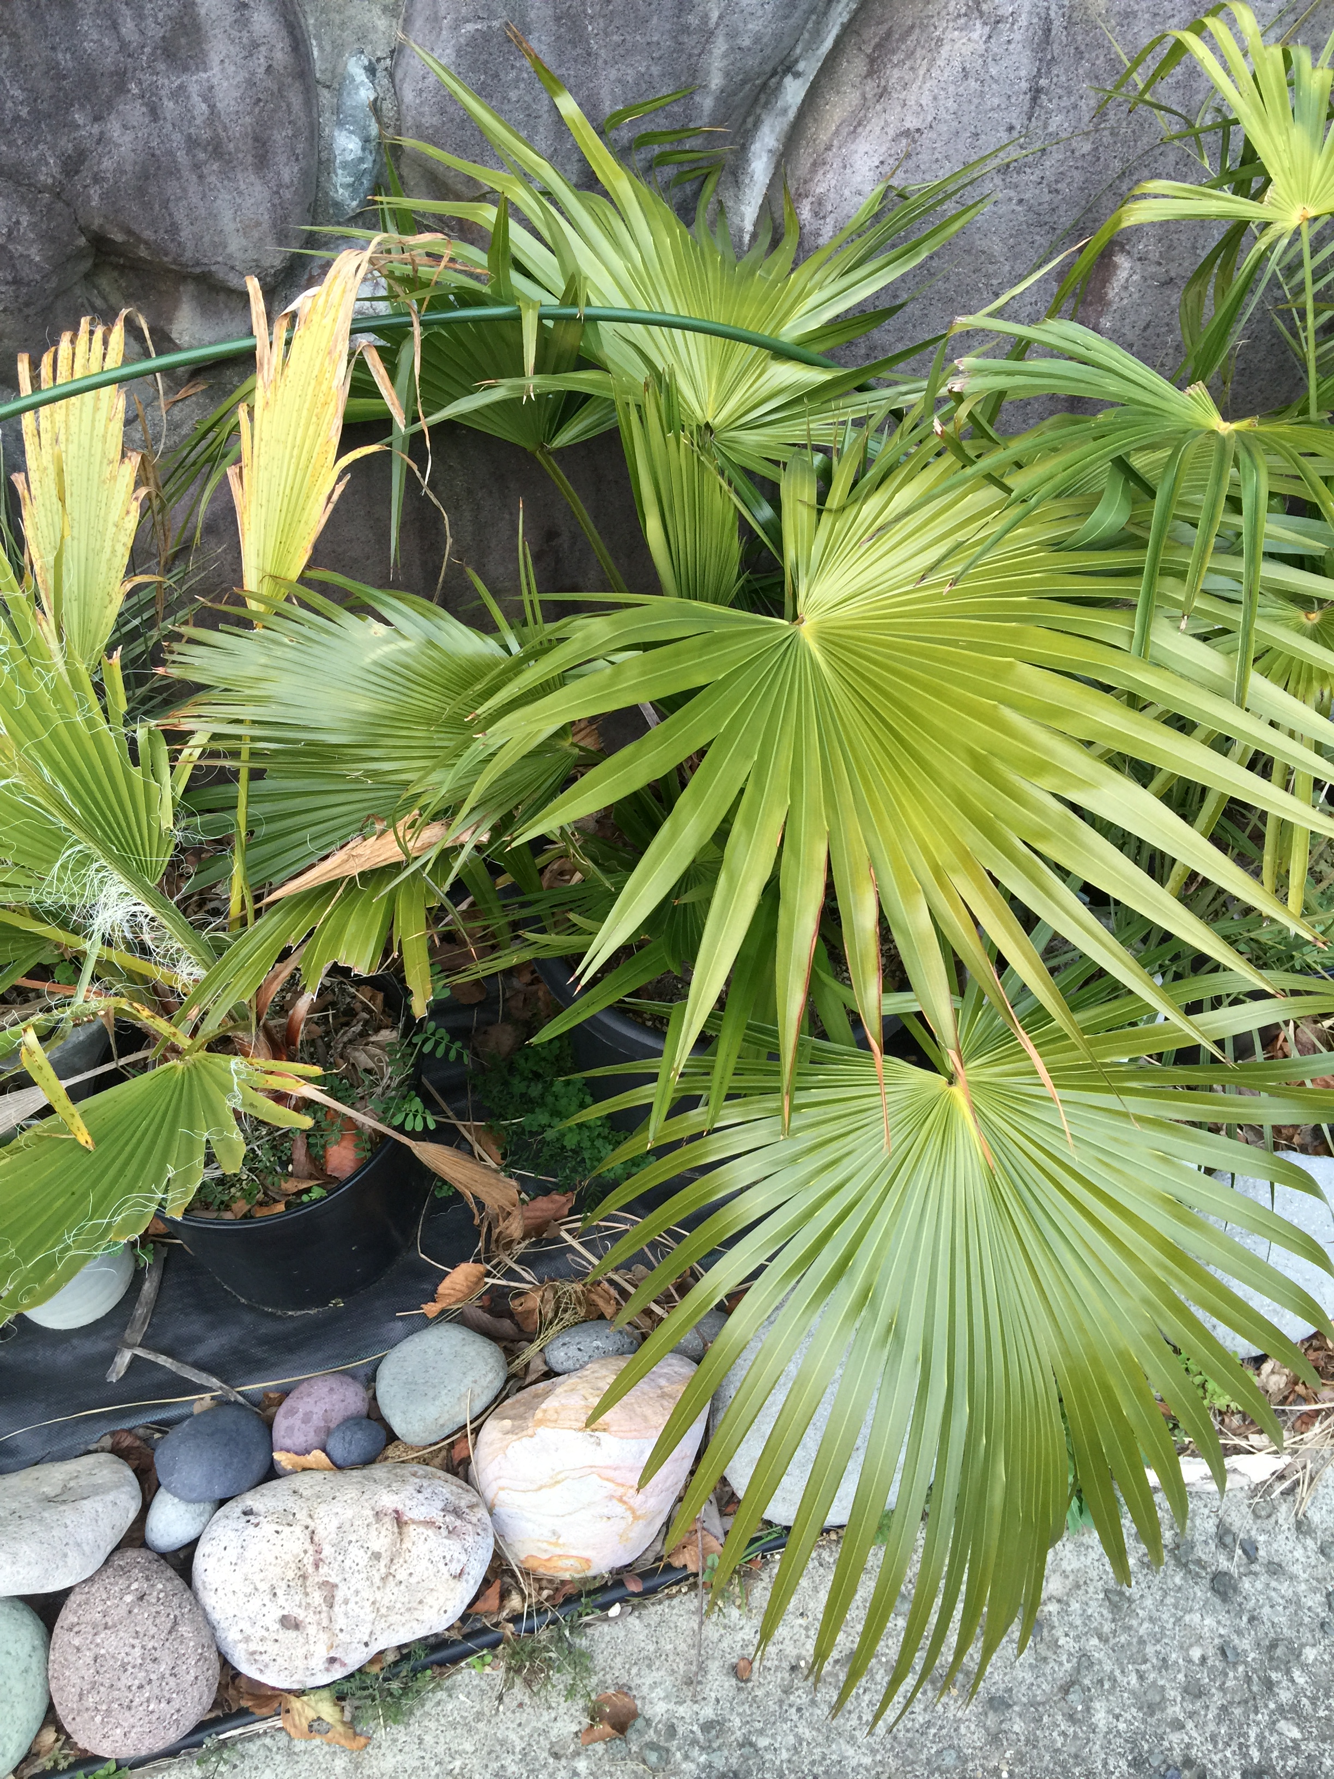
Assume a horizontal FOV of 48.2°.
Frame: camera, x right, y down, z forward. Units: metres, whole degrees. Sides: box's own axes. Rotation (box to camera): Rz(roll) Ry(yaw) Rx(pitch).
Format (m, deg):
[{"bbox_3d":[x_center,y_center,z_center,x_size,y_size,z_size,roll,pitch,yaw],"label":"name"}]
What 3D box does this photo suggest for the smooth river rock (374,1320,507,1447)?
[{"bbox_3d":[-0.205,0.435,1.333,0.112,0.075,0.104,-35,61,-24],"label":"smooth river rock"}]

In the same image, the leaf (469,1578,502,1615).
[{"bbox_3d":[-0.153,0.593,1.250,0.030,0.015,0.030,-3,53,-3],"label":"leaf"}]

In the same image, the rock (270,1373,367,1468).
[{"bbox_3d":[-0.299,0.458,1.284,0.087,0.056,0.075,-22,57,-16],"label":"rock"}]

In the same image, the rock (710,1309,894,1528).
[{"bbox_3d":[0.131,0.442,1.273,0.195,0.125,0.205,1,54,0],"label":"rock"}]

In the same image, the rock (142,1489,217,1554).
[{"bbox_3d":[-0.409,0.528,1.258,0.065,0.042,0.050,-38,63,-25],"label":"rock"}]

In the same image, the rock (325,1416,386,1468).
[{"bbox_3d":[-0.269,0.478,1.293,0.050,0.037,0.042,11,54,7],"label":"rock"}]

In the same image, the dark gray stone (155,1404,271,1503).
[{"bbox_3d":[-0.385,0.479,1.266,0.097,0.058,0.078,0,54,-1],"label":"dark gray stone"}]

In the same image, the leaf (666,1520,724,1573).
[{"bbox_3d":[0.029,0.562,1.266,0.039,0.022,0.044,29,58,19],"label":"leaf"}]

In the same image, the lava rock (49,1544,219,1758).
[{"bbox_3d":[-0.415,0.593,1.160,0.118,0.120,0.154,-26,58,-19],"label":"lava rock"}]

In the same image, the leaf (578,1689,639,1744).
[{"bbox_3d":[-0.047,0.665,1.201,0.049,0.018,0.033,-9,54,-7],"label":"leaf"}]

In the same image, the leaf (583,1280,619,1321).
[{"bbox_3d":[-0.060,0.372,1.351,0.037,0.030,0.037,0,54,0],"label":"leaf"}]

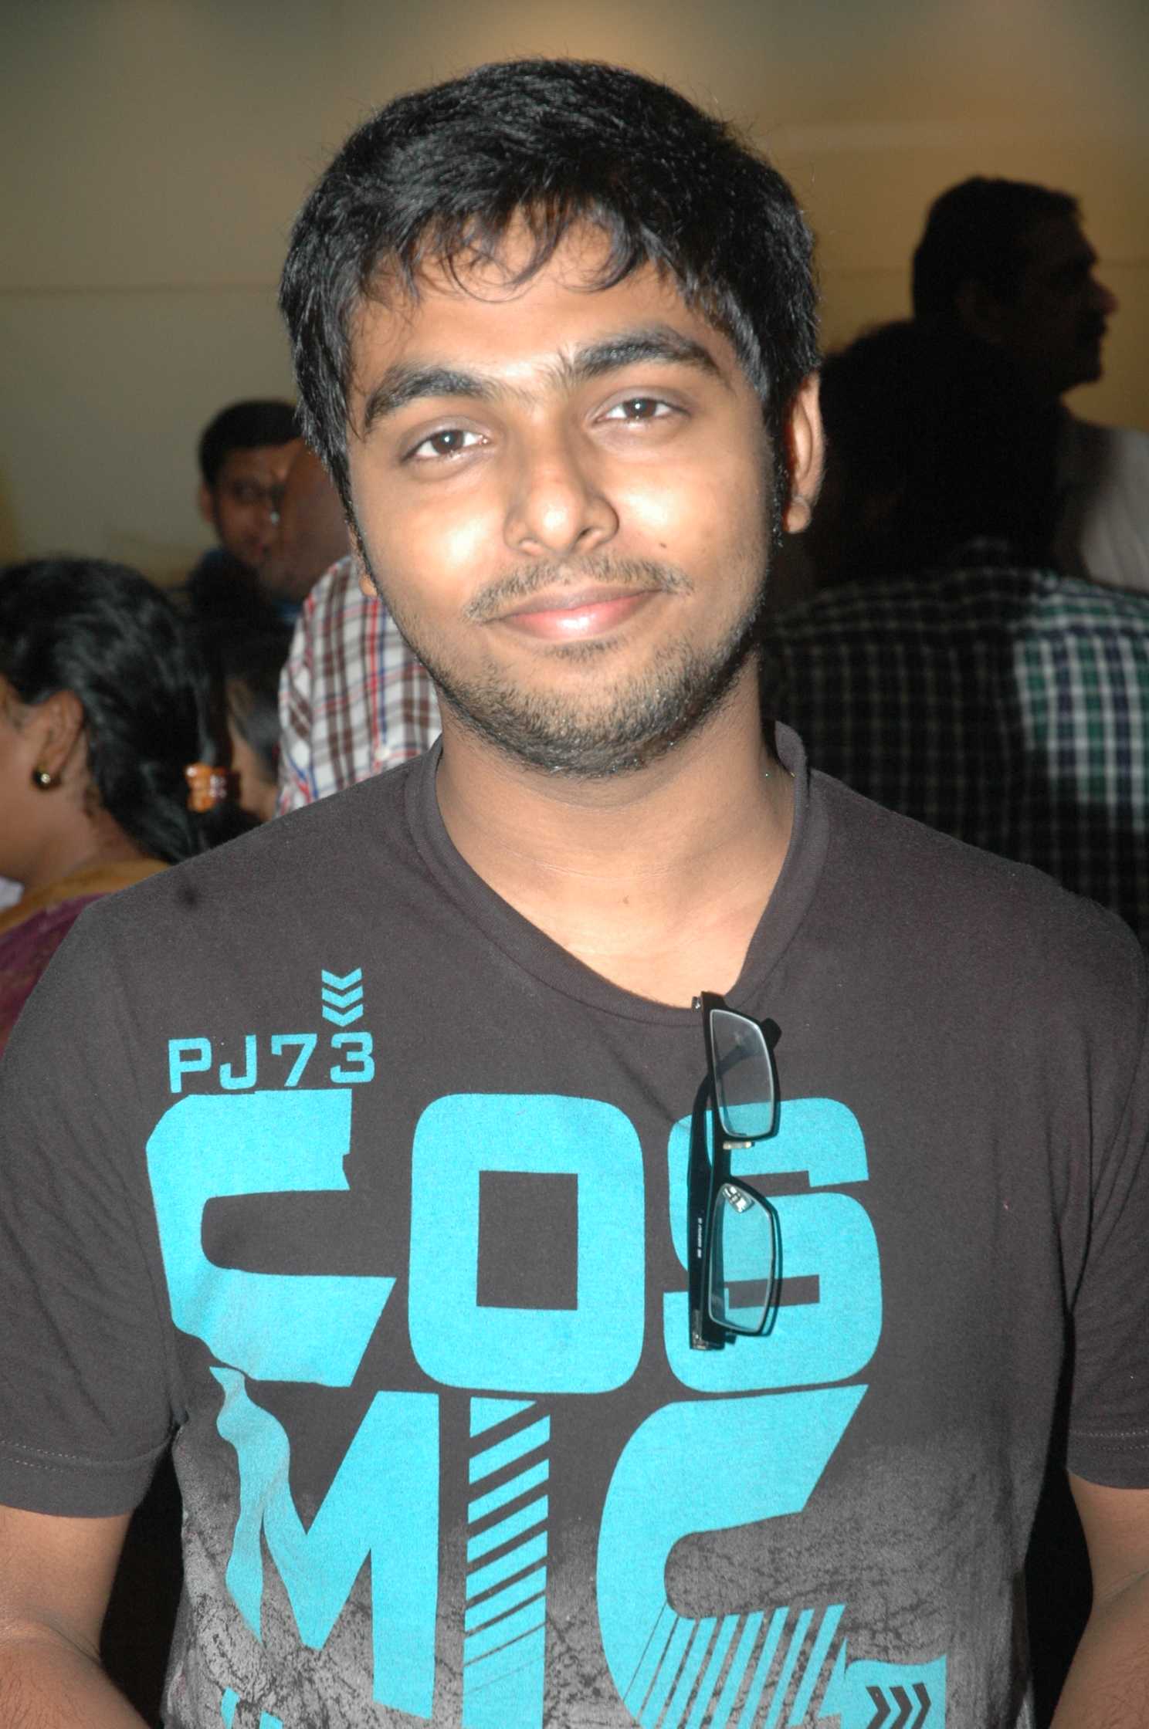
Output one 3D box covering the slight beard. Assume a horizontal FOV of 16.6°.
[{"bbox_3d":[0.001,-0.076,1.360,0.138,0.087,0.090,-9,2,4],"label":"slight beard"}]

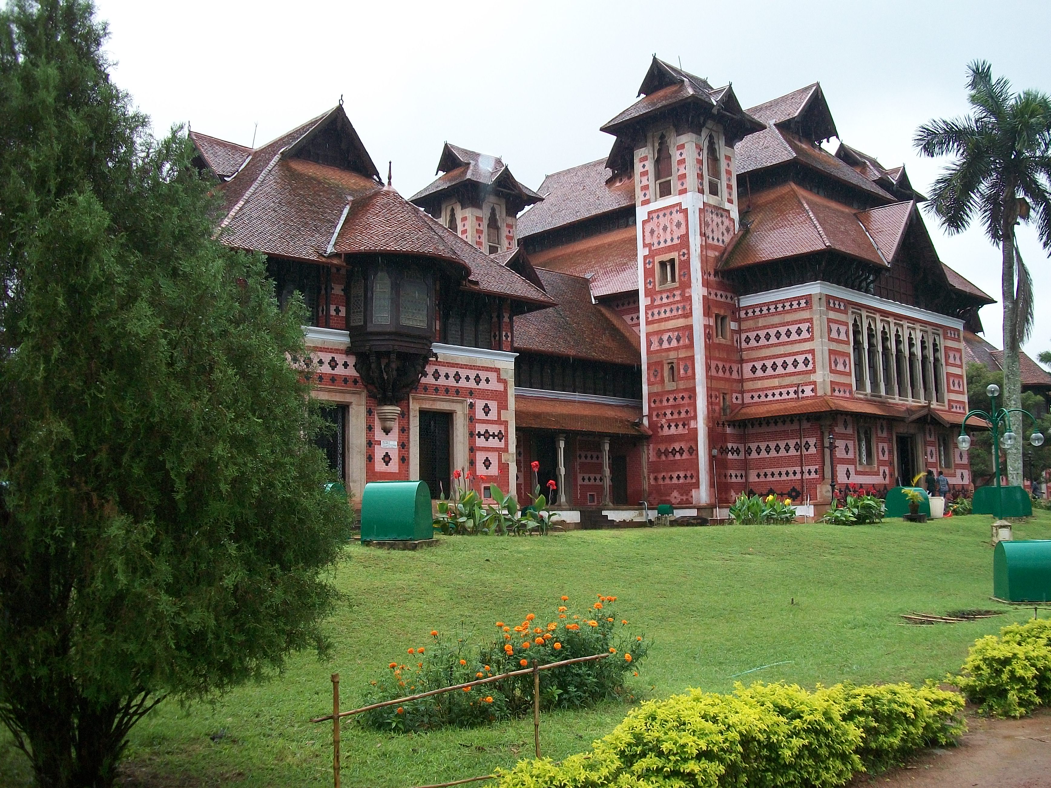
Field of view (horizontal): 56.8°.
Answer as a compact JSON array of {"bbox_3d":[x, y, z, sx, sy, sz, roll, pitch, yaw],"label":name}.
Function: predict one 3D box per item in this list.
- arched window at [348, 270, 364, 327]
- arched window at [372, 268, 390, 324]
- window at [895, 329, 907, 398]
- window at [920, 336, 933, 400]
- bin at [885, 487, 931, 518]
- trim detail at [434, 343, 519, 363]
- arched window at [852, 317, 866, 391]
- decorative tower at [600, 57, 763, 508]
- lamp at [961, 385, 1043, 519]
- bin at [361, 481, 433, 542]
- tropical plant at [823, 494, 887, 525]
[{"bbox_3d":[-4.614,-2.617,26.437,0.494,1.573,0.120,-4,-7,22],"label":"arched window"},{"bbox_3d":[-3.888,-2.628,26.212,0.463,1.536,0.120,-1,-7,-2],"label":"arched window"},{"bbox_3d":[15.416,-1.255,39.917,0.760,2.835,0.280,5,-9,-43],"label":"window"},{"bbox_3d":[17.114,-1.111,41.499,0.760,2.839,0.280,5,-9,-43],"label":"window"},{"bbox_3d":[12.270,3.460,31.100,0.930,0.970,1.050,3,-8,-31],"label":"bin"},{"bbox_3d":[-1.518,-1.227,29.295,3.357,0.300,0.280,5,-9,-43],"label":"trim detail"},{"bbox_3d":[12.894,-1.563,37.582,0.760,2.865,0.280,5,-9,-43],"label":"arched window"},{"bbox_3d":[6.560,-4.372,38.576,4.800,18.050,4.700,5,-9,-43],"label":"decorative tower"},{"bbox_3d":[11.411,1.361,23.299,1.880,3.218,1.950,-4,-8,26],"label":"lamp"},{"bbox_3d":[-2.144,1.948,16.200,0.930,0.970,1.050,-2,-7,10],"label":"bin"},{"bbox_3d":[10.243,3.598,30.300,1.860,1.020,1.150,-3,-7,18],"label":"tropical plant"}]

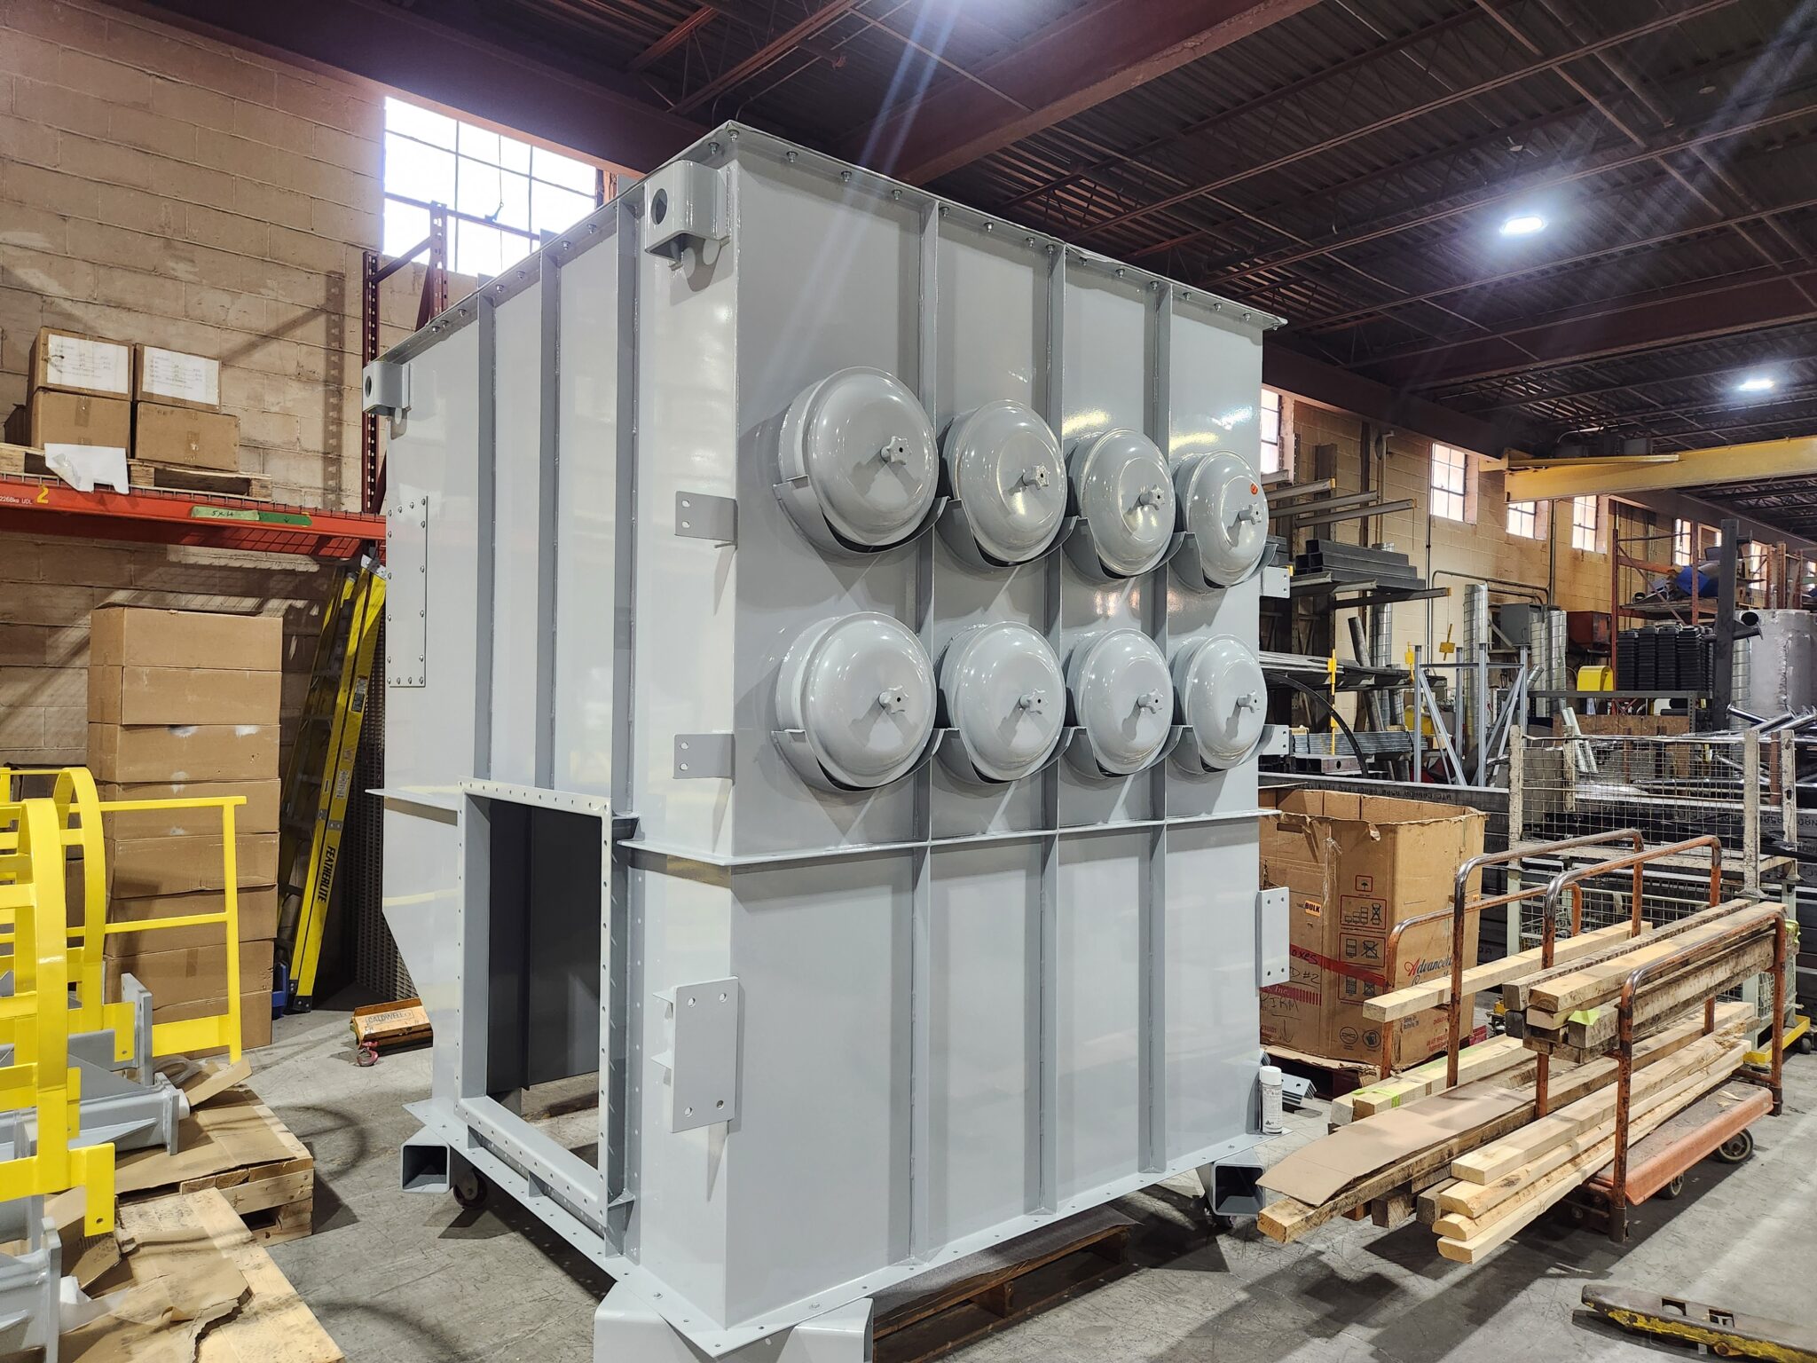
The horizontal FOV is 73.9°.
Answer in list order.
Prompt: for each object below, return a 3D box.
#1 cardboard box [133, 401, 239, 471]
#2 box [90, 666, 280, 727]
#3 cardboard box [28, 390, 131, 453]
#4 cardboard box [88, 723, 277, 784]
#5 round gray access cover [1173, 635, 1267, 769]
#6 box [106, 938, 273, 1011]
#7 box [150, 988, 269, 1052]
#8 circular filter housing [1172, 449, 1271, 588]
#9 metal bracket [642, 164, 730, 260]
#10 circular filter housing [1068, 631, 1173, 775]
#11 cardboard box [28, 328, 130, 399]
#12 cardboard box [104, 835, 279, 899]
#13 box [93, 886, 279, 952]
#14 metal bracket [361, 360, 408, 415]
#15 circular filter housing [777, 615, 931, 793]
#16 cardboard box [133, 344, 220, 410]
[{"bbox_3d":[-3.350,-1.087,5.530,0.400,0.250,0.400,1,-1,-44],"label":"cardboard box"},{"bbox_3d":[-3.308,0.071,5.541,0.430,0.248,0.645,0,-1,41],"label":"box"},{"bbox_3d":[-3.619,-1.091,5.281,0.325,0.245,0.420,1,-1,-39],"label":"cardboard box"},{"bbox_3d":[-3.306,0.317,5.514,0.485,0.248,0.638,0,-1,43],"label":"cardboard box"},{"bbox_3d":[0.952,0.065,3.595,0.402,0.402,0.191,1,-1,-40],"label":"round gray access cover"},{"bbox_3d":[-3.328,1.308,5.522,0.485,0.248,0.638,0,-1,44],"label":"box"},{"bbox_3d":[-3.336,1.555,5.520,0.485,0.248,0.638,0,-1,45],"label":"box"},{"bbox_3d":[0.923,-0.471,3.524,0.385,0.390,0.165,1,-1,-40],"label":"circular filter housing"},{"bbox_3d":[-0.511,-1.046,2.698,0.098,0.157,0.265,1,-1,-40],"label":"metal bracket"},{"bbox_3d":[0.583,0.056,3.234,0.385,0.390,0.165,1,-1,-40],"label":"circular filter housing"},{"bbox_3d":[-3.657,-1.358,5.338,0.326,0.243,0.372,1,-1,-42],"label":"cardboard box"},{"bbox_3d":[-3.330,0.820,5.580,0.645,0.250,0.430,1,-1,-44],"label":"cardboard box"},{"bbox_3d":[-3.316,1.060,5.543,0.638,0.248,0.485,1,-1,-43],"label":"box"},{"bbox_3d":[-1.848,-1.036,4.276,0.098,0.157,0.260,1,-1,-40],"label":"metal bracket"},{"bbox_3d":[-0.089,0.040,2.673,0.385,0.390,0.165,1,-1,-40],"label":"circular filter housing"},{"bbox_3d":[-3.364,-1.331,5.520,0.310,0.238,0.410,1,-1,-42],"label":"cardboard box"}]

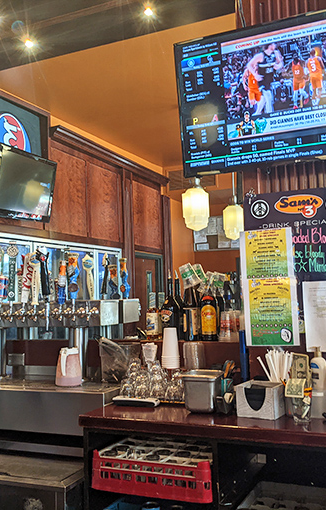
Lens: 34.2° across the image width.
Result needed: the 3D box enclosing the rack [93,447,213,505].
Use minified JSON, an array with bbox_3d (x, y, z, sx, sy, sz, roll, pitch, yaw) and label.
[{"bbox_3d":[0.041,0.866,2.277,0.502,0.148,0.502,-4,-5,24],"label":"rack"}]

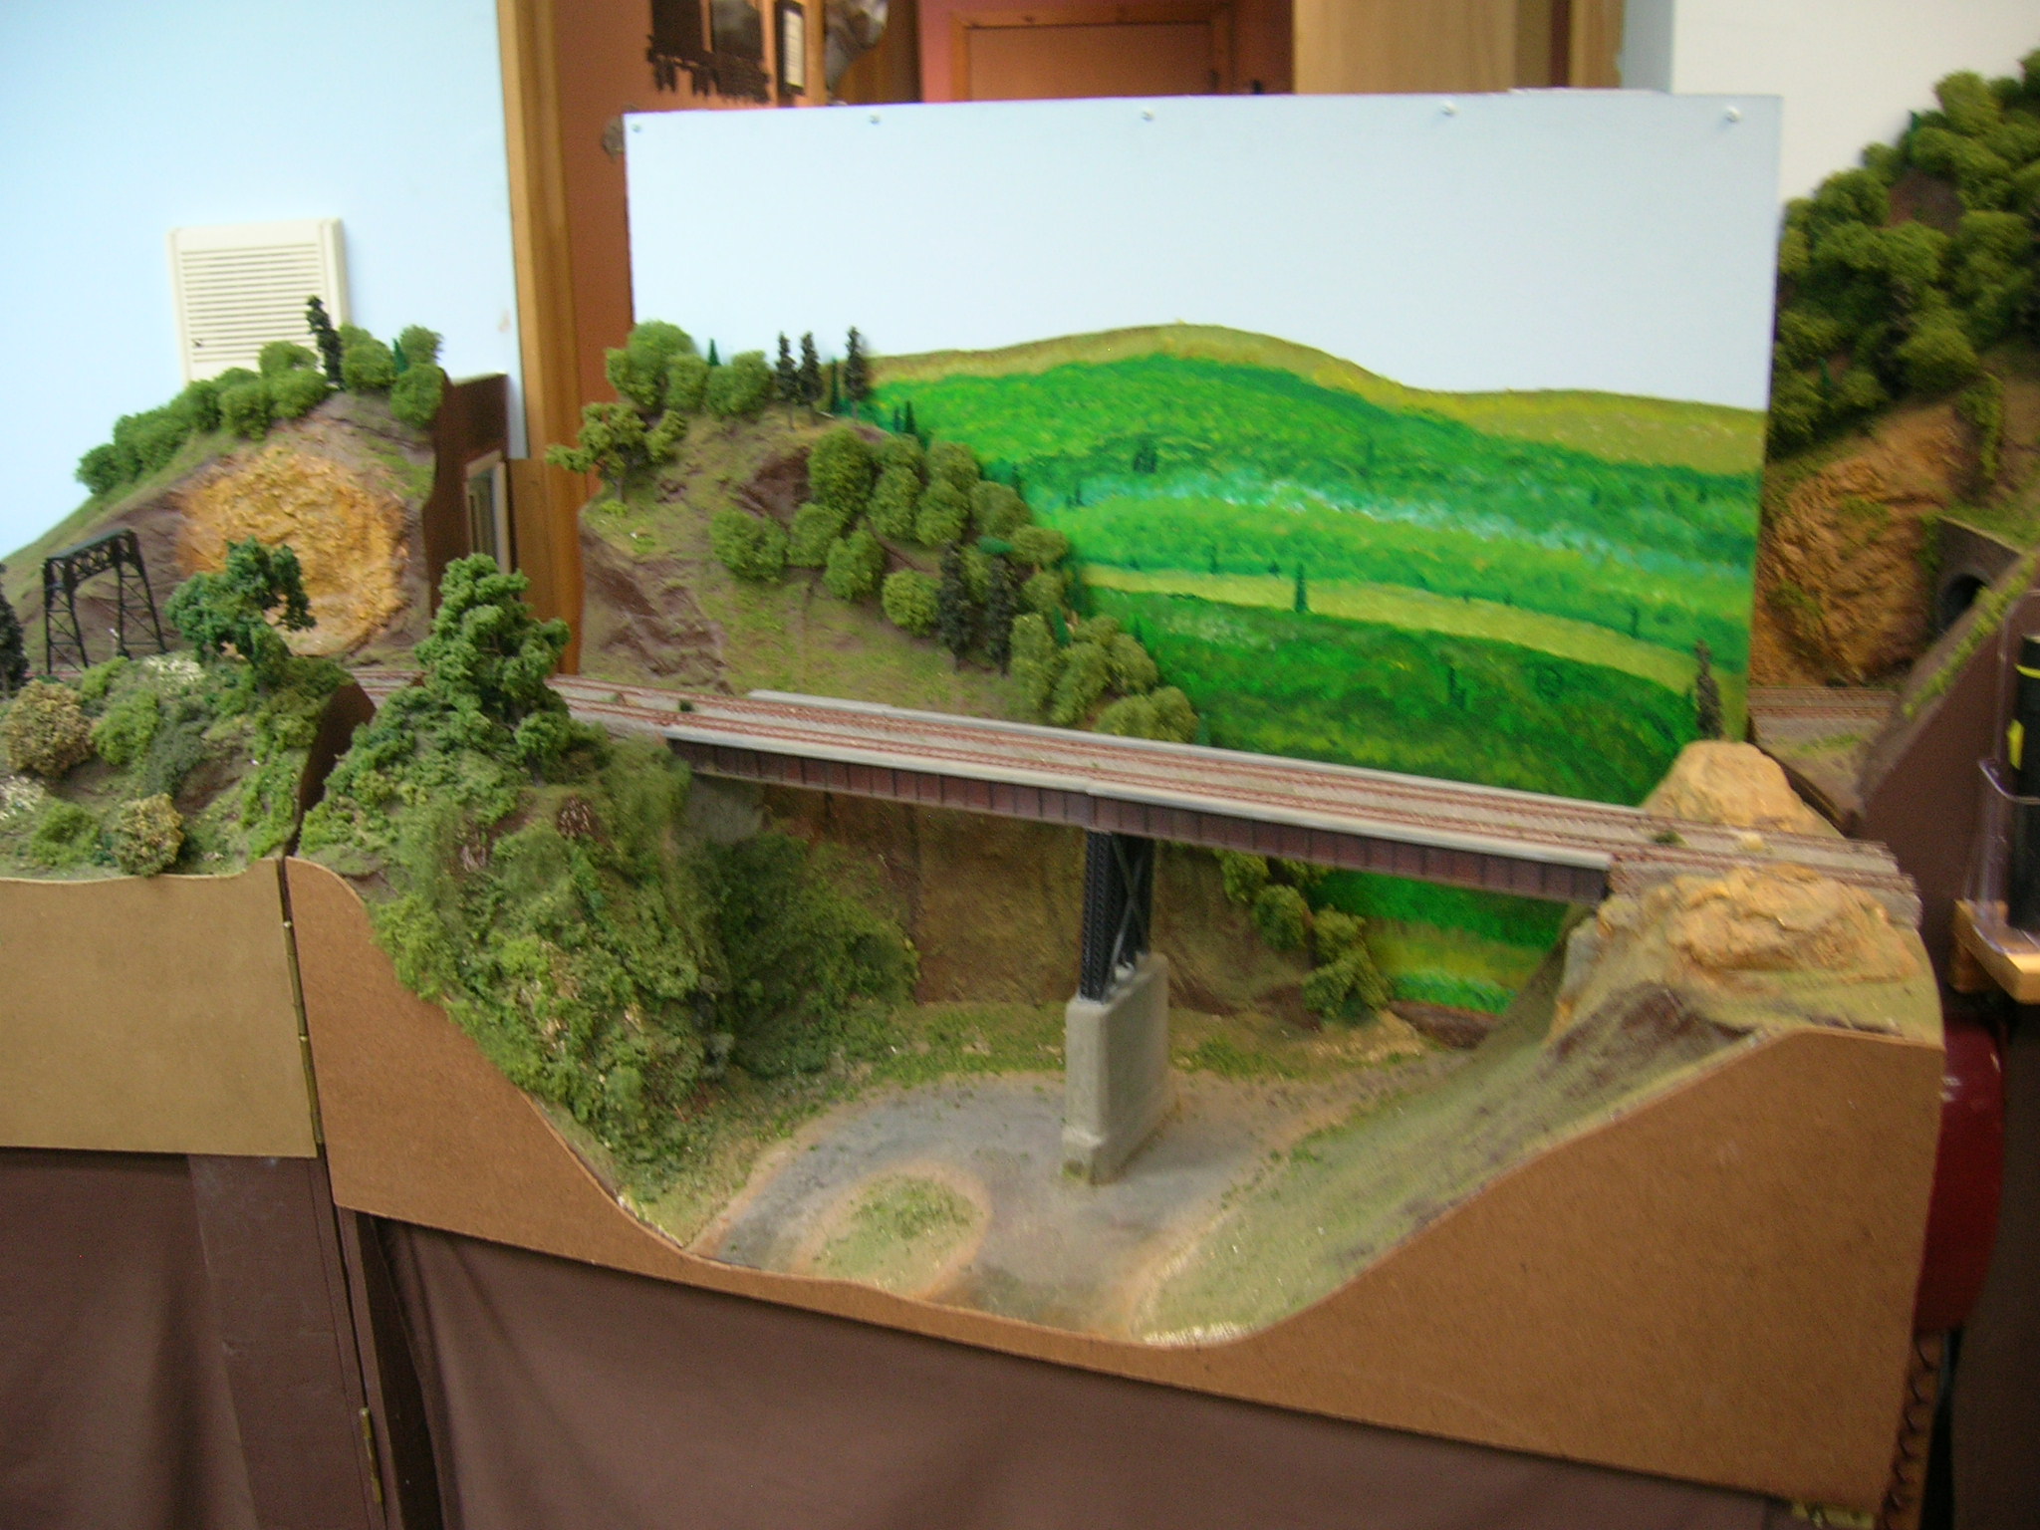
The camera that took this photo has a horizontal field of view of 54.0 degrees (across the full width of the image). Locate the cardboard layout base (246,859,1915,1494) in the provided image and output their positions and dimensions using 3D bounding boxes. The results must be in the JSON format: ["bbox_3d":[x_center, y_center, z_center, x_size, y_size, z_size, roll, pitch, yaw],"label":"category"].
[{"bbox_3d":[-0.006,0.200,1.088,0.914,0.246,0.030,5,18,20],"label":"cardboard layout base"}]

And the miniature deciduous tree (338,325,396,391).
[{"bbox_3d":[-0.540,-0.336,1.660,0.048,0.056,0.048,-1,15,0],"label":"miniature deciduous tree"}]

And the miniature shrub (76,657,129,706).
[{"bbox_3d":[-0.641,-0.058,1.400,0.038,0.035,0.038,-1,15,0],"label":"miniature shrub"}]

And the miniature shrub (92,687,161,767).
[{"bbox_3d":[-0.571,-0.024,1.280,0.045,0.047,0.044,0,17,3],"label":"miniature shrub"}]

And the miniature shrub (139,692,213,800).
[{"bbox_3d":[-0.535,-0.012,1.270,0.047,0.061,0.046,0,17,3],"label":"miniature shrub"}]

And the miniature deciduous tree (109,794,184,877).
[{"bbox_3d":[-0.513,0.042,1.175,0.043,0.047,0.043,-1,15,0],"label":"miniature deciduous tree"}]

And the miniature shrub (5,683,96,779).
[{"bbox_3d":[-0.618,-0.023,1.275,0.057,0.058,0.056,0,17,3],"label":"miniature shrub"}]

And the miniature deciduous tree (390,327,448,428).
[{"bbox_3d":[-0.480,-0.310,1.600,0.045,0.082,0.043,-1,15,0],"label":"miniature deciduous tree"}]

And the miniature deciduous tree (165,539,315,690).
[{"bbox_3d":[-0.514,-0.099,1.320,0.099,0.094,0.082,0,17,3],"label":"miniature deciduous tree"}]

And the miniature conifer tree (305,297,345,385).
[{"bbox_3d":[-0.574,-0.350,1.655,0.030,0.072,0.030,-1,15,0],"label":"miniature conifer tree"}]

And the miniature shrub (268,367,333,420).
[{"bbox_3d":[-0.586,-0.302,1.630,0.049,0.045,0.049,-1,15,0],"label":"miniature shrub"}]

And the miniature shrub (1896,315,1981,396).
[{"bbox_3d":[0.706,-0.316,1.540,0.063,0.058,0.058,0,17,3],"label":"miniature shrub"}]

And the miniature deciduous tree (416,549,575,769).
[{"bbox_3d":[-0.333,-0.065,1.265,0.098,0.134,0.088,-1,15,0],"label":"miniature deciduous tree"}]

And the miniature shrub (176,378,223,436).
[{"bbox_3d":[-0.670,-0.293,1.635,0.038,0.045,0.038,-1,15,0],"label":"miniature shrub"}]

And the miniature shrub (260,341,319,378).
[{"bbox_3d":[-0.598,-0.328,1.640,0.049,0.042,0.046,0,17,3],"label":"miniature shrub"}]

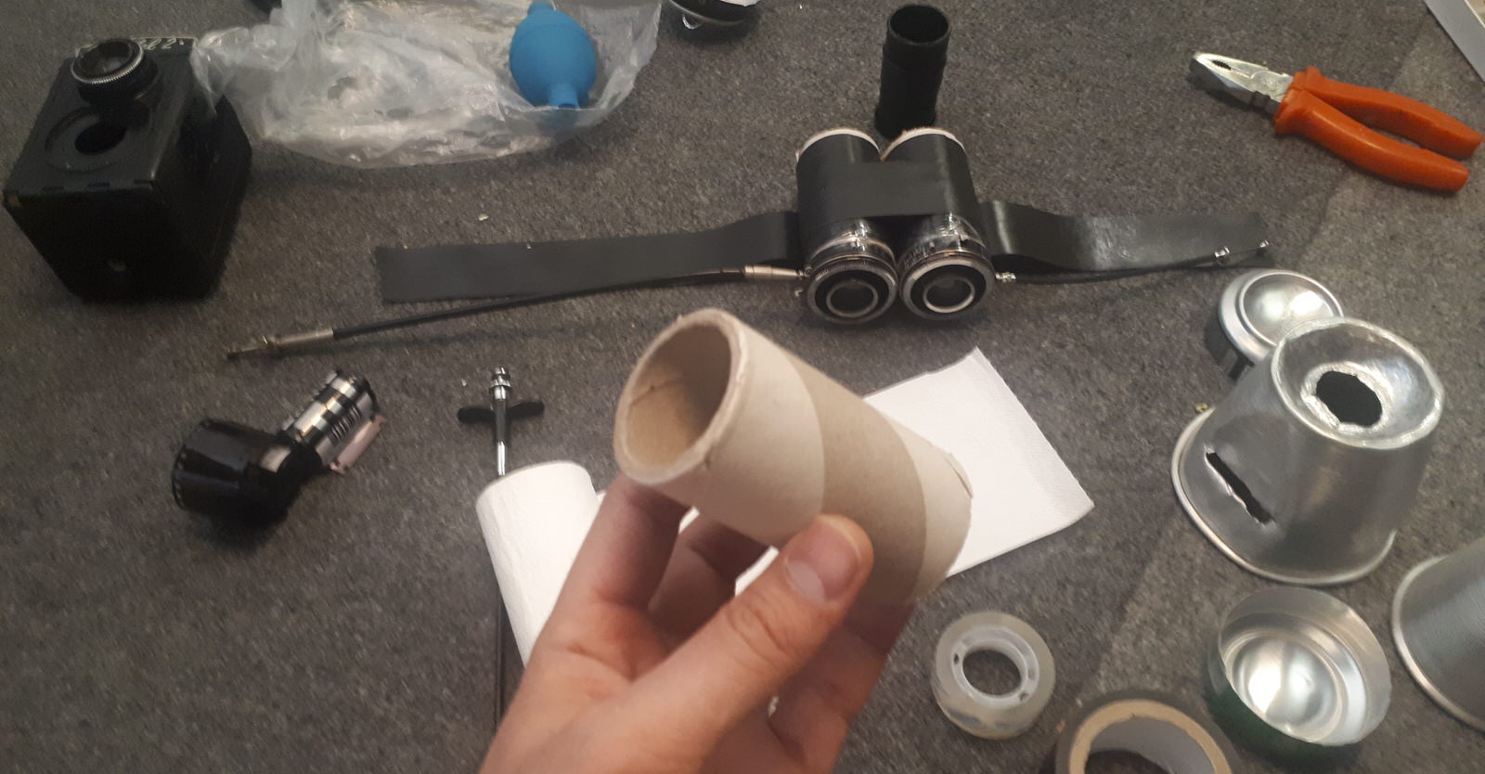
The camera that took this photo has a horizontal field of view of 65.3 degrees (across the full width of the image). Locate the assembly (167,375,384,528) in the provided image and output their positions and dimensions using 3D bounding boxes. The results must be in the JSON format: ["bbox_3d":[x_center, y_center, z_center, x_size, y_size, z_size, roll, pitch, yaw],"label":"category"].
[{"bbox_3d":[-0.215,0.028,0.546,0.095,0.034,0.052,-27,58,-18],"label":"assembly"}]

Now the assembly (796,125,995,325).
[{"bbox_3d":[0.080,-0.090,0.619,0.100,0.050,0.100,-2,54,0],"label":"assembly"}]

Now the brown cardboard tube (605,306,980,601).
[{"bbox_3d":[0.016,0.020,0.309,0.046,0.095,0.046,-30,47,32],"label":"brown cardboard tube"}]

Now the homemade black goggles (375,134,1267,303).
[{"bbox_3d":[0.044,-0.095,0.624,0.497,0.048,0.081,-3,54,-1],"label":"homemade black goggles"}]

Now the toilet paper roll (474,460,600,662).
[{"bbox_3d":[-0.075,0.086,0.493,0.051,0.051,0.097,-18,56,-12],"label":"toilet paper roll"}]

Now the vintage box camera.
[{"bbox_3d":[-0.326,-0.122,0.618,0.072,0.095,0.112,-3,54,-2],"label":"vintage box camera"}]

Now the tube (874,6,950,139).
[{"bbox_3d":[0.099,-0.183,0.675,0.037,0.066,0.037,0,54,0],"label":"tube"}]

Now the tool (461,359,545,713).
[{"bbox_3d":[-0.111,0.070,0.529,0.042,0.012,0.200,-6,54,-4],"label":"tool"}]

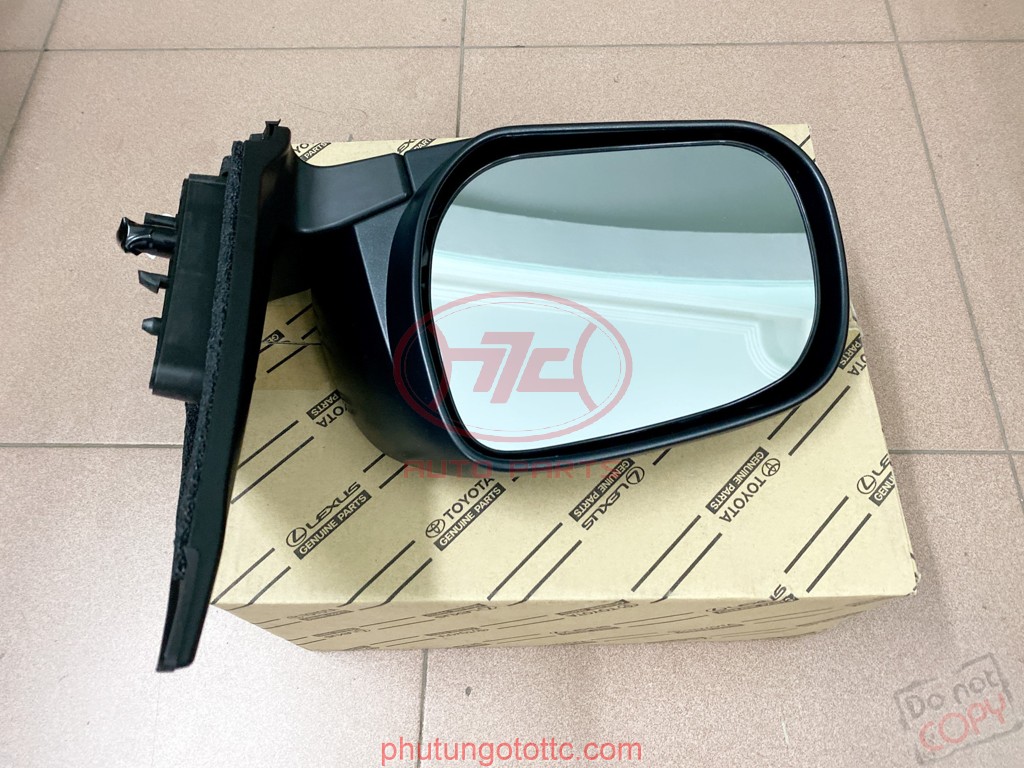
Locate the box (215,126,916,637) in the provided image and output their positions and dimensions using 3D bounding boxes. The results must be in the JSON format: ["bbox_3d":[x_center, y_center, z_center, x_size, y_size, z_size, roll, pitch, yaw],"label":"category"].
[{"bbox_3d":[0.027,0.014,0.586,0.385,0.215,0.330,-1,65,1],"label":"box"}]

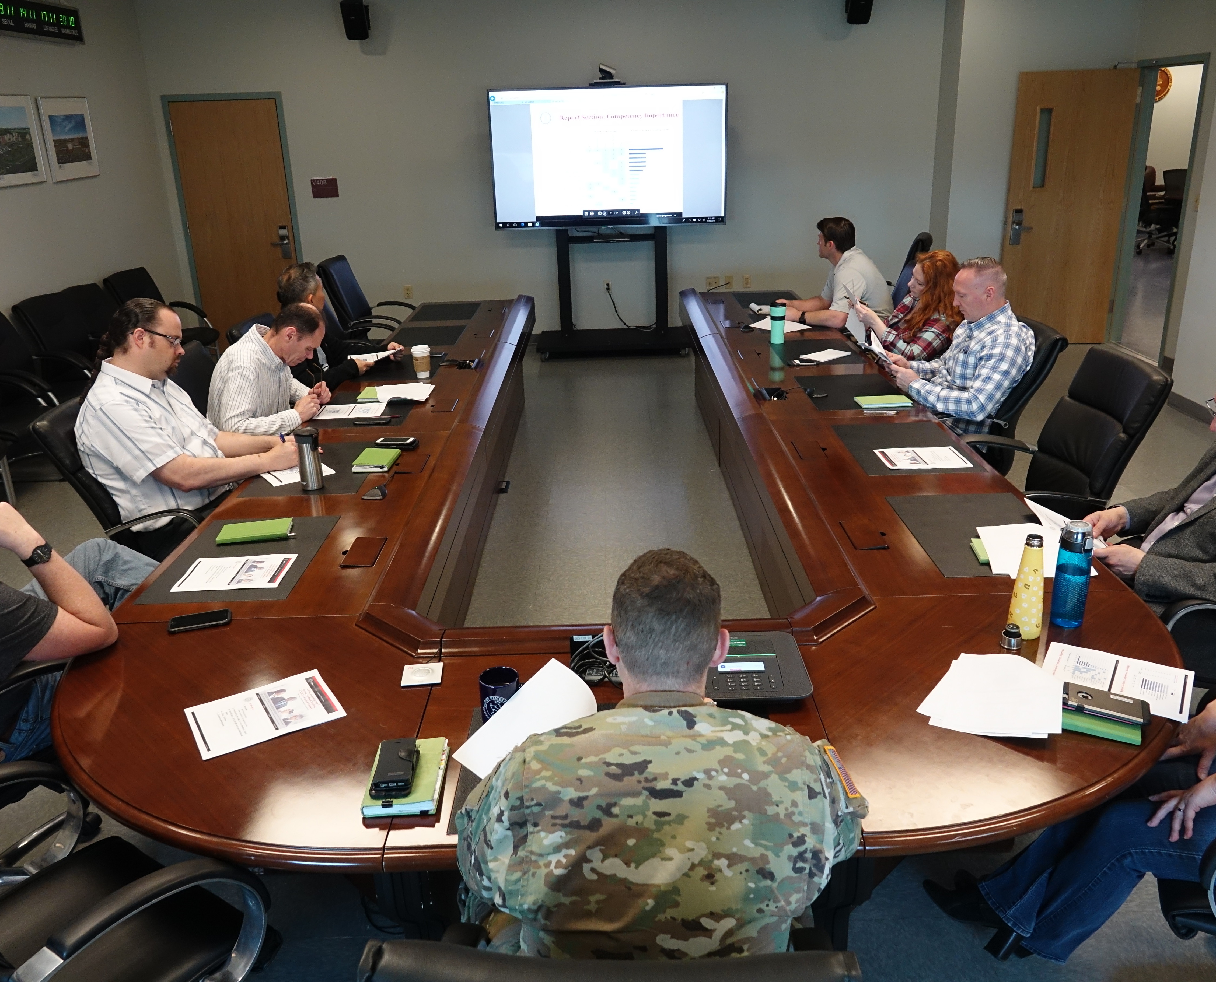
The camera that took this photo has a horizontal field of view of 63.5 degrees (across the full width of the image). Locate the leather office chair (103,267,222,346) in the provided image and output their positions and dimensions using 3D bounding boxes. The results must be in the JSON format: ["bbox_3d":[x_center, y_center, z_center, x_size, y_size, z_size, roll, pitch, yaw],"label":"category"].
[{"bbox_3d":[-3.334,-1.227,7.543,0.670,0.930,0.620,-2,20,0],"label":"leather office chair"}]

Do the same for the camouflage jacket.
[{"bbox_3d":[0.086,0.557,1.353,0.570,0.660,0.500,-1,21,0],"label":"camouflage jacket"}]

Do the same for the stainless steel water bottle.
[{"bbox_3d":[-0.984,-0.113,3.233,0.073,0.197,0.073,8,23,25],"label":"stainless steel water bottle"}]

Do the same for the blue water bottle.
[{"bbox_3d":[1.036,0.177,2.191,0.078,0.250,0.080,-6,21,-10],"label":"blue water bottle"}]

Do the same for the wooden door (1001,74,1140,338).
[{"bbox_3d":[3.666,-2.228,7.923,0.920,2.130,0.050,-1,21,0],"label":"wooden door"}]

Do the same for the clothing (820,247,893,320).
[{"bbox_3d":[1.407,-1.119,5.575,0.440,0.520,0.490,-1,21,0],"label":"clothing"}]

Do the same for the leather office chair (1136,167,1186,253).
[{"bbox_3d":[7.693,-3.885,13.654,0.630,1.060,0.650,-8,21,-16],"label":"leather office chair"}]

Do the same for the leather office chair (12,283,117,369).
[{"bbox_3d":[-3.332,-0.831,6.481,0.670,0.930,0.630,-2,20,0],"label":"leather office chair"}]

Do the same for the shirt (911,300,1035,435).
[{"bbox_3d":[1.473,-0.464,4.027,0.540,0.630,0.500,-7,21,-14],"label":"shirt"}]

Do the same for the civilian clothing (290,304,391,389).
[{"bbox_3d":[-1.342,-0.618,4.692,0.560,0.620,0.500,-1,21,0],"label":"civilian clothing"}]

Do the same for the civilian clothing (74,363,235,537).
[{"bbox_3d":[-1.488,-0.139,3.256,0.480,0.600,0.490,-1,20,3],"label":"civilian clothing"}]

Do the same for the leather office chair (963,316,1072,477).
[{"bbox_3d":[1.440,-0.169,4.169,0.680,1.030,0.640,-4,21,-5],"label":"leather office chair"}]

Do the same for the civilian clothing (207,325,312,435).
[{"bbox_3d":[-1.556,-0.499,4.399,0.480,0.550,0.470,-2,20,0],"label":"civilian clothing"}]

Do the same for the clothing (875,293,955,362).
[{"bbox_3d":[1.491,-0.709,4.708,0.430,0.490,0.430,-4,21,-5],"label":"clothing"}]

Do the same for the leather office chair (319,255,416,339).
[{"bbox_3d":[-1.513,-1.059,6.696,0.700,1.060,0.650,-2,20,0],"label":"leather office chair"}]

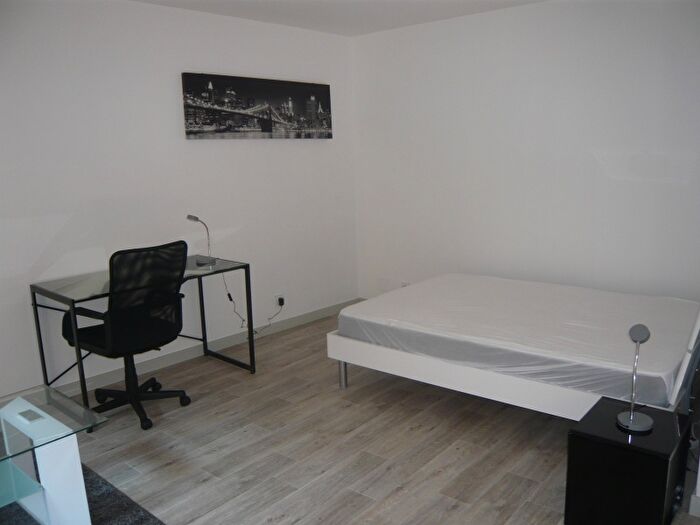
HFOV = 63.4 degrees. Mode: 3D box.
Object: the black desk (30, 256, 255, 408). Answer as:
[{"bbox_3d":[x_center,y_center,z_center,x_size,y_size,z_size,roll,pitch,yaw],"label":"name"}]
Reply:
[{"bbox_3d":[-1.261,0.451,3.607,0.593,0.754,1.141,8,15,41],"label":"black desk"}]

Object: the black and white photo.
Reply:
[{"bbox_3d":[-0.656,-1.191,4.417,0.026,0.445,1.425,9,15,43],"label":"black and white photo"}]

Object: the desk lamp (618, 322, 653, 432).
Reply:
[{"bbox_3d":[1.088,0.436,2.130,0.133,0.374,0.149,8,14,40],"label":"desk lamp"}]

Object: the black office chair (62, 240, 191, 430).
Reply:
[{"bbox_3d":[-1.287,0.389,3.297,0.643,0.995,0.593,8,14,39],"label":"black office chair"}]

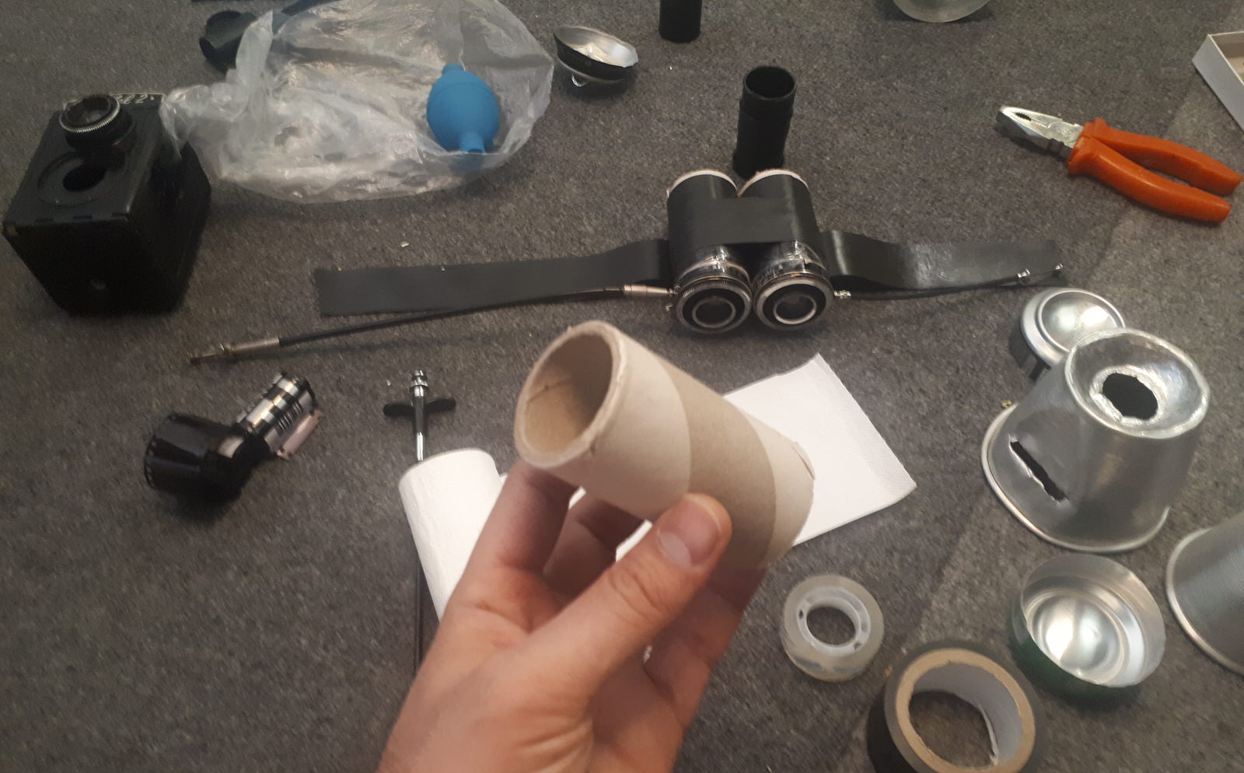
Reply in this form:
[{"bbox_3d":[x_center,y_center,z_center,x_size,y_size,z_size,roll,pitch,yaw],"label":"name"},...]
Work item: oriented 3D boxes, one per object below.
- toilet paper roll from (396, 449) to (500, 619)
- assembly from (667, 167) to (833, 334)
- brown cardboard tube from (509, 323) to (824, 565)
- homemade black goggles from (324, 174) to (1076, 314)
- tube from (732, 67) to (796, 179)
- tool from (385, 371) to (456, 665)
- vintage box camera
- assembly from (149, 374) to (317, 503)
[{"bbox_3d":[-0.075,0.086,0.493,0.051,0.051,0.097,-18,56,-12],"label":"toilet paper roll"},{"bbox_3d":[0.080,-0.090,0.619,0.100,0.050,0.100,-2,54,0],"label":"assembly"},{"bbox_3d":[0.016,0.020,0.309,0.046,0.095,0.046,-30,47,32],"label":"brown cardboard tube"},{"bbox_3d":[0.044,-0.095,0.624,0.497,0.048,0.081,-3,54,-1],"label":"homemade black goggles"},{"bbox_3d":[0.099,-0.183,0.675,0.037,0.066,0.037,0,54,0],"label":"tube"},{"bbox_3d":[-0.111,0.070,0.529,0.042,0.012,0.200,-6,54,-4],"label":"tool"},{"bbox_3d":[-0.326,-0.122,0.618,0.072,0.095,0.112,-3,54,-2],"label":"vintage box camera"},{"bbox_3d":[-0.215,0.028,0.546,0.095,0.034,0.052,-27,58,-18],"label":"assembly"}]

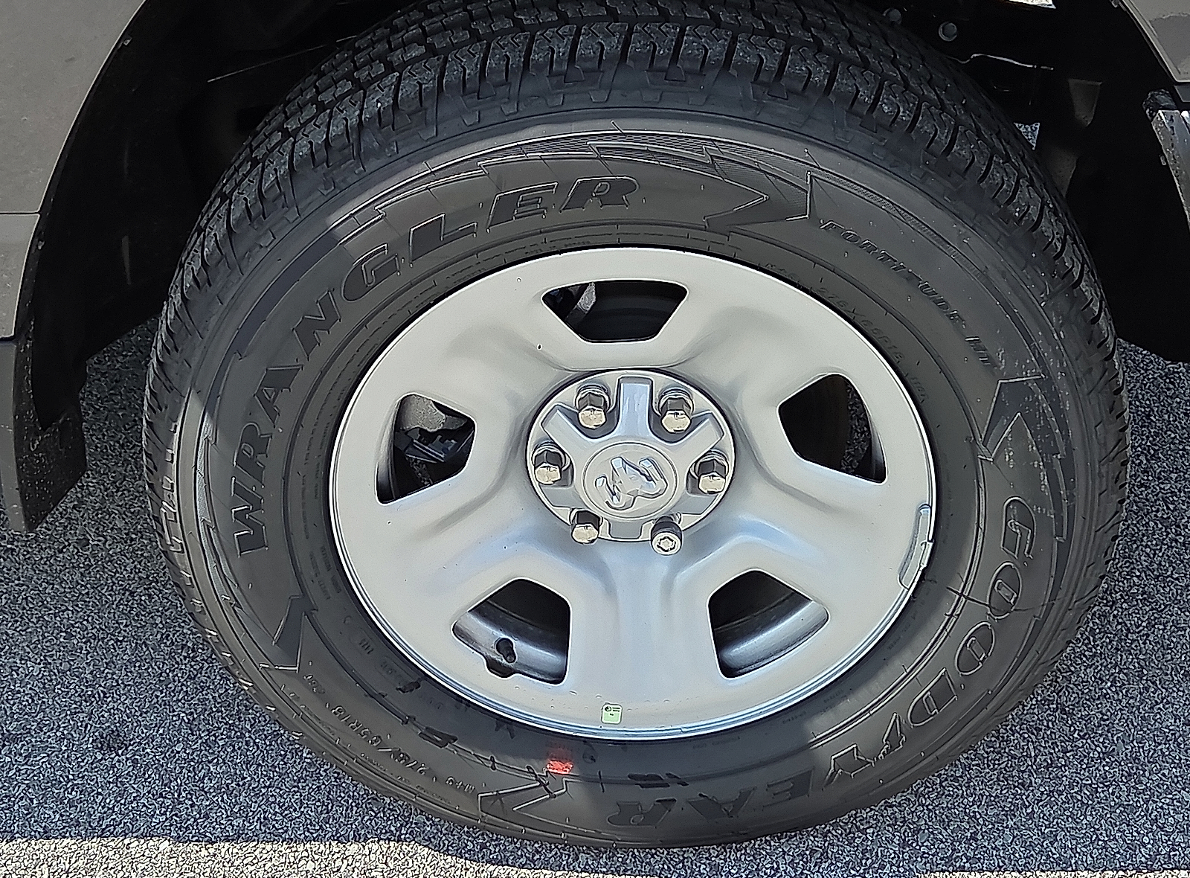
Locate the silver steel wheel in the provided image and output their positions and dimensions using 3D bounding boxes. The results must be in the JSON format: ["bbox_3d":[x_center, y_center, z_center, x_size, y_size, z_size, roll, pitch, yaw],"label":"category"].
[{"bbox_3d":[0.030,0.002,1.792,0.500,0.500,0.210,0,34,0],"label":"silver steel wheel"}]

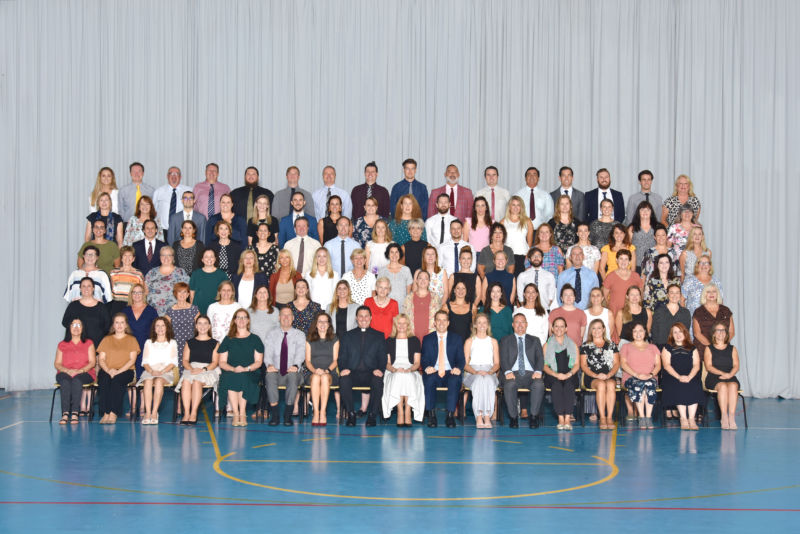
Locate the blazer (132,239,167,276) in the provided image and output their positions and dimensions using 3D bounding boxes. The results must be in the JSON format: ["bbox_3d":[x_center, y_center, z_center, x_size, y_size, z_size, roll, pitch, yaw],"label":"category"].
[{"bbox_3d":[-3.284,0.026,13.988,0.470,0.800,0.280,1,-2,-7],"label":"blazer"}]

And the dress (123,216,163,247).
[{"bbox_3d":[-3.417,-0.372,14.191,0.520,0.600,0.280,1,-2,-8],"label":"dress"}]

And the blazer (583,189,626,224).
[{"bbox_3d":[2.782,-0.694,14.488,0.550,0.760,0.320,0,-2,4],"label":"blazer"}]

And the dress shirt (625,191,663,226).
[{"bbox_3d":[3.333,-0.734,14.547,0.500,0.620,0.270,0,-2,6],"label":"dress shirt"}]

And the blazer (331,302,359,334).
[{"bbox_3d":[-0.680,0.738,13.241,0.450,0.620,0.270,1,-2,-2],"label":"blazer"}]

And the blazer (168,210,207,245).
[{"bbox_3d":[-2.836,-0.400,14.209,0.520,0.720,0.300,1,-2,-5],"label":"blazer"}]

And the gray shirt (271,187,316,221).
[{"bbox_3d":[-1.451,-0.759,14.490,0.580,0.670,0.310,1,-2,-2],"label":"gray shirt"}]

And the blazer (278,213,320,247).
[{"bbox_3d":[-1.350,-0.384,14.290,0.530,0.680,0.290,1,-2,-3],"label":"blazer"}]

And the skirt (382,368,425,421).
[{"bbox_3d":[0.041,1.505,12.553,0.500,0.570,0.560,1,-2,0],"label":"skirt"}]

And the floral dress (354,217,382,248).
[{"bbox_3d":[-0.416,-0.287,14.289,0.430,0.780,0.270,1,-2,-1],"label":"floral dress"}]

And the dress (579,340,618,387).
[{"bbox_3d":[2.373,1.174,12.630,0.450,0.570,0.470,0,-2,6],"label":"dress"}]

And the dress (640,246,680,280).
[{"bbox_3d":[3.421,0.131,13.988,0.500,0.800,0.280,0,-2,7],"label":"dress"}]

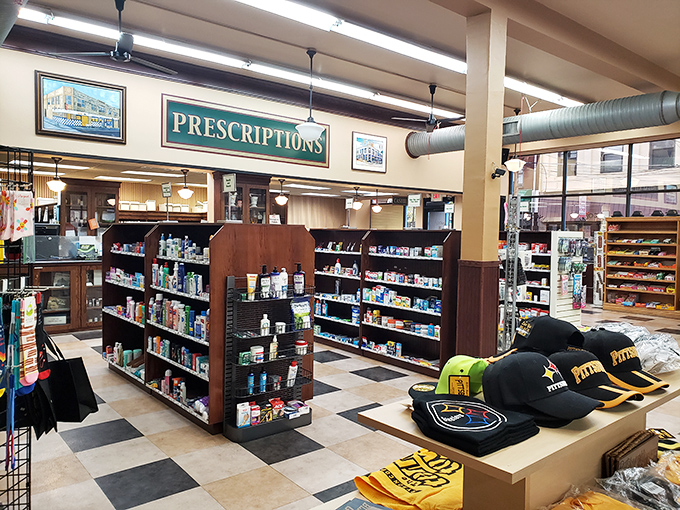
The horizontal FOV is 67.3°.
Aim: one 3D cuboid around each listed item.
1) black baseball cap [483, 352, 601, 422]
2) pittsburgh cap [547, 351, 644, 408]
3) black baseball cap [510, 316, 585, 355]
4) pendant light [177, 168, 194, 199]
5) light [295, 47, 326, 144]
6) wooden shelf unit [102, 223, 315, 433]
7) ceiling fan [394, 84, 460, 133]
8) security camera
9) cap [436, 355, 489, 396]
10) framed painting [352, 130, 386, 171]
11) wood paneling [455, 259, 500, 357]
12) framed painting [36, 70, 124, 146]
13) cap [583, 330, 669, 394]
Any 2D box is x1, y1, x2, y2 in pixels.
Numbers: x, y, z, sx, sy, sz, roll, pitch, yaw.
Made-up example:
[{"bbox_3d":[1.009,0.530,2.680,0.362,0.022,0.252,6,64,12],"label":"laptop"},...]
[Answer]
[{"bbox_3d":[0.474,0.294,1.212,0.265,0.130,0.180,3,3,34],"label":"black baseball cap"},{"bbox_3d":[0.680,0.332,1.410,0.265,0.130,0.180,3,3,36],"label":"pittsburgh cap"},{"bbox_3d":[0.636,0.256,1.643,0.175,0.125,0.250,-1,3,-40],"label":"black baseball cap"},{"bbox_3d":[-2.486,-1.139,8.250,0.265,0.485,0.265,-1,3,-40],"label":"pendant light"},{"bbox_3d":[-0.376,-2.035,6.542,0.385,1.178,0.385,1,2,0],"label":"light"},{"bbox_3d":[-1.377,0.484,4.836,0.924,1.518,2.447,-1,3,-41],"label":"wooden shelf unit"},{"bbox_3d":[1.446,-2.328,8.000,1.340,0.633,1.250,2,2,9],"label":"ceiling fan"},{"bbox_3d":[1.593,-0.825,5.138,0.150,0.100,0.080,2,2,25],"label":"security camera"},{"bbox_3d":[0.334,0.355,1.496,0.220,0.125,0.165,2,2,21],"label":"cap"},{"bbox_3d":[0.597,-1.969,9.901,0.913,0.721,0.035,-1,3,-40],"label":"framed painting"},{"bbox_3d":[1.453,0.666,5.394,0.310,1.220,0.310,-1,3,-40],"label":"wood paneling"},{"bbox_3d":[-3.312,-1.879,6.603,1.074,0.781,0.050,-1,3,-40],"label":"framed painting"},{"bbox_3d":[0.911,0.337,1.662,0.265,0.150,0.175,3,3,39],"label":"cap"}]

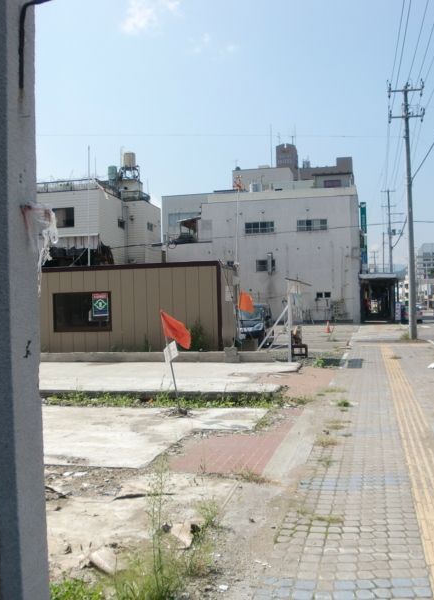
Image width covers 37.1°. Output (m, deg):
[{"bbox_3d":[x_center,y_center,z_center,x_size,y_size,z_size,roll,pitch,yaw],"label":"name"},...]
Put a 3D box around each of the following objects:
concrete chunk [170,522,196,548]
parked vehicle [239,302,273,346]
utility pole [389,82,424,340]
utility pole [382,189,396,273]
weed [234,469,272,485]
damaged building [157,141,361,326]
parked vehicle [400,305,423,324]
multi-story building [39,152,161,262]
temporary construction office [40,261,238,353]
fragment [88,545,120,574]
[{"bbox_3d":[-0.223,1.509,4.171,0.140,0.100,0.170,-2,-1,14],"label":"concrete chunk"},{"bbox_3d":[1.299,1.050,26.915,1.700,1.740,4.200,-2,-1,11],"label":"parked vehicle"},{"bbox_3d":[7.814,-3.589,26.155,1.500,10.400,0.450,-2,-1,13],"label":"utility pole"},{"bbox_3d":[14.291,-3.687,53.052,1.250,10.800,0.450,-2,-1,13],"label":"utility pole"},{"bbox_3d":[0.324,1.521,5.601,0.310,0.100,0.200,-2,-1,14],"label":"weed"},{"bbox_3d":[4.066,-4.501,56.695,16.200,13.000,13.000,-2,-1,13],"label":"damaged building"},{"bbox_3d":[18.511,1.337,61.214,1.690,1.580,4.300,-2,-1,14],"label":"parked vehicle"},{"bbox_3d":[-9.313,-3.578,45.888,8.600,11.600,8.600,-2,-1,13],"label":"multi-story building"},{"bbox_3d":[-2.986,0.410,21.832,7.000,2.850,2.600,-2,-1,14],"label":"temporary construction office"},{"bbox_3d":[-0.691,1.525,3.871,0.170,0.080,0.240,-1,-1,-33],"label":"fragment"}]

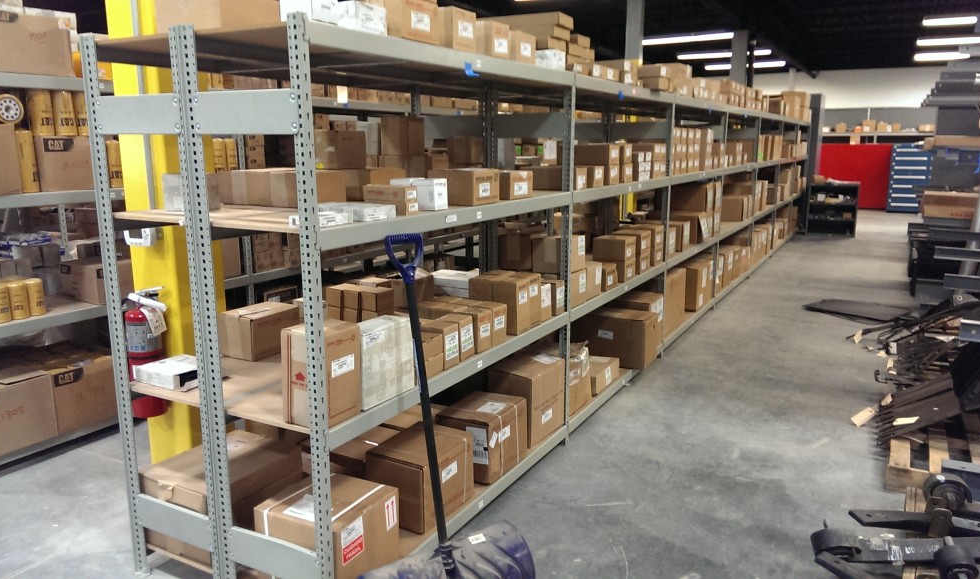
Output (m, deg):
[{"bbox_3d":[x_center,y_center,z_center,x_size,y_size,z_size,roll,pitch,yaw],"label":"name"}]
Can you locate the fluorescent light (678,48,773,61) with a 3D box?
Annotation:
[{"bbox_3d":[6.414,-6.406,20.777,2.440,0.100,0.160,6,12,28],"label":"fluorescent light"}]

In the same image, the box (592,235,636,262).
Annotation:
[{"bbox_3d":[0.781,-0.261,4.765,0.207,0.128,0.204,6,12,28],"label":"box"}]

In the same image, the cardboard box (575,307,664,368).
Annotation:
[{"bbox_3d":[0.845,0.315,5.167,0.510,0.320,0.310,6,12,28],"label":"cardboard box"}]

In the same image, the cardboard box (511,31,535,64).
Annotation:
[{"bbox_3d":[0.086,-1.026,3.278,0.165,0.133,0.182,5,12,27],"label":"cardboard box"}]

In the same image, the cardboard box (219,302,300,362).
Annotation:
[{"bbox_3d":[-0.942,0.171,3.137,0.187,0.173,0.254,6,13,31],"label":"cardboard box"}]

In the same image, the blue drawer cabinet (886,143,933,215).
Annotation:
[{"bbox_3d":[9.519,-2.525,17.272,0.775,1.506,0.700,6,12,27],"label":"blue drawer cabinet"}]

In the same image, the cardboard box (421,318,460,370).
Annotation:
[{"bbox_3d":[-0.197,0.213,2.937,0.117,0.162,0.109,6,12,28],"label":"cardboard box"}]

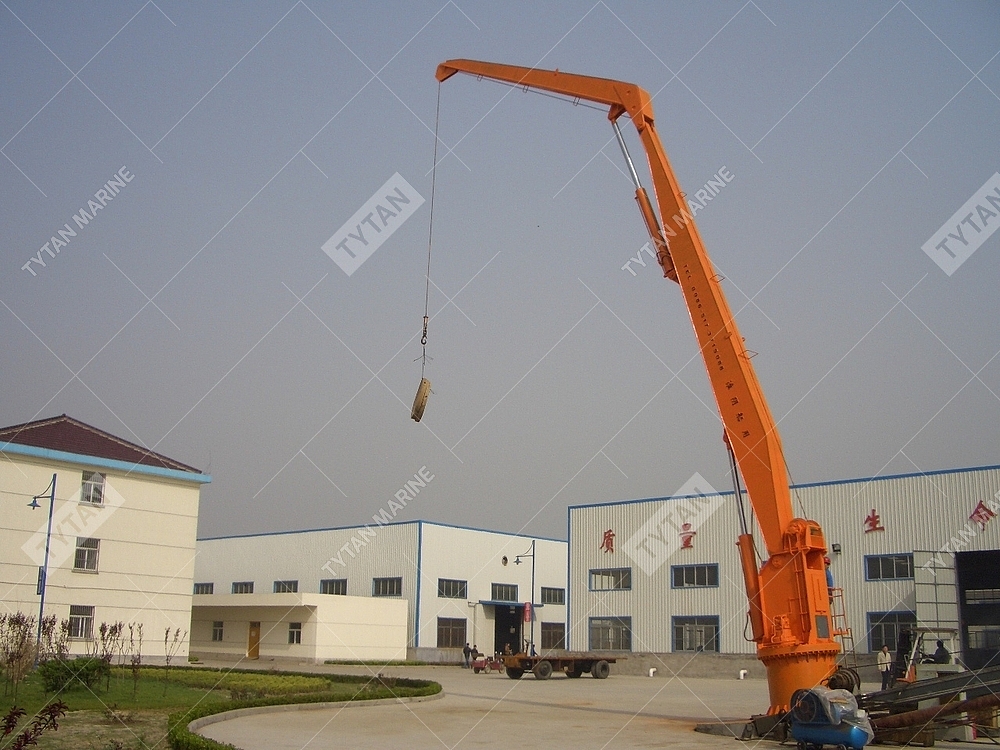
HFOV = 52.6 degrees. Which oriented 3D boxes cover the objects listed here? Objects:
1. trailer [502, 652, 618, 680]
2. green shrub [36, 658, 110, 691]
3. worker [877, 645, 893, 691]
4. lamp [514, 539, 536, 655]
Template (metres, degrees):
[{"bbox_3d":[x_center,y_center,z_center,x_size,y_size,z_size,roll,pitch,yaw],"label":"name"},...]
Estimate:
[{"bbox_3d":[3.225,15.055,52.367,2.350,1.300,6.559,-12,-20,41],"label":"trailer"},{"bbox_3d":[-11.984,8.417,28.518,1.800,0.920,1.200,7,-16,-22],"label":"green shrub"},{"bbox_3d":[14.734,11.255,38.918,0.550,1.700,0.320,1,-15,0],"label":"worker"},{"bbox_3d":[1.455,14.068,61.794,1.450,7.804,0.500,-7,-17,29],"label":"lamp"}]

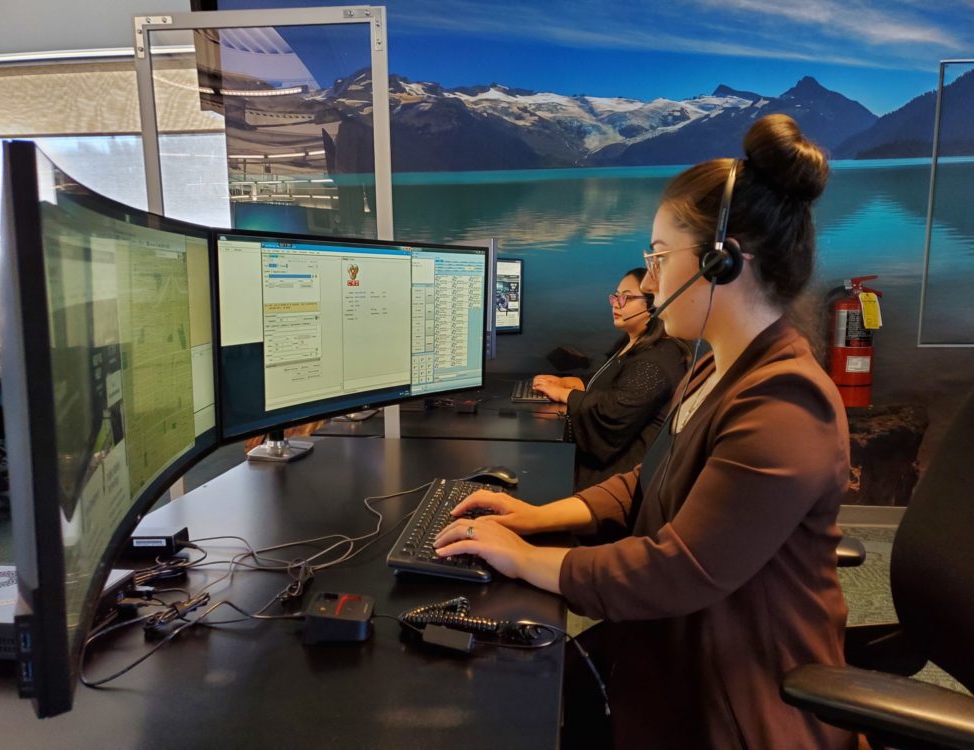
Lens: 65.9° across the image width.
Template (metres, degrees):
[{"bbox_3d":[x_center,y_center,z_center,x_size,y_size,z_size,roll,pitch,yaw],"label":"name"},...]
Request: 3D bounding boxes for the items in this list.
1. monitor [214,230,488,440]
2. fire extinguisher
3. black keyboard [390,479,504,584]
[{"bbox_3d":[-0.260,-0.107,1.650,0.100,0.369,0.805,8,10,35],"label":"monitor"},{"bbox_3d":[1.588,-0.145,3.250,0.210,0.570,0.180,1,8,9],"label":"fire extinguisher"},{"bbox_3d":[-0.052,0.264,1.347,0.154,0.028,0.445,7,9,5],"label":"black keyboard"}]

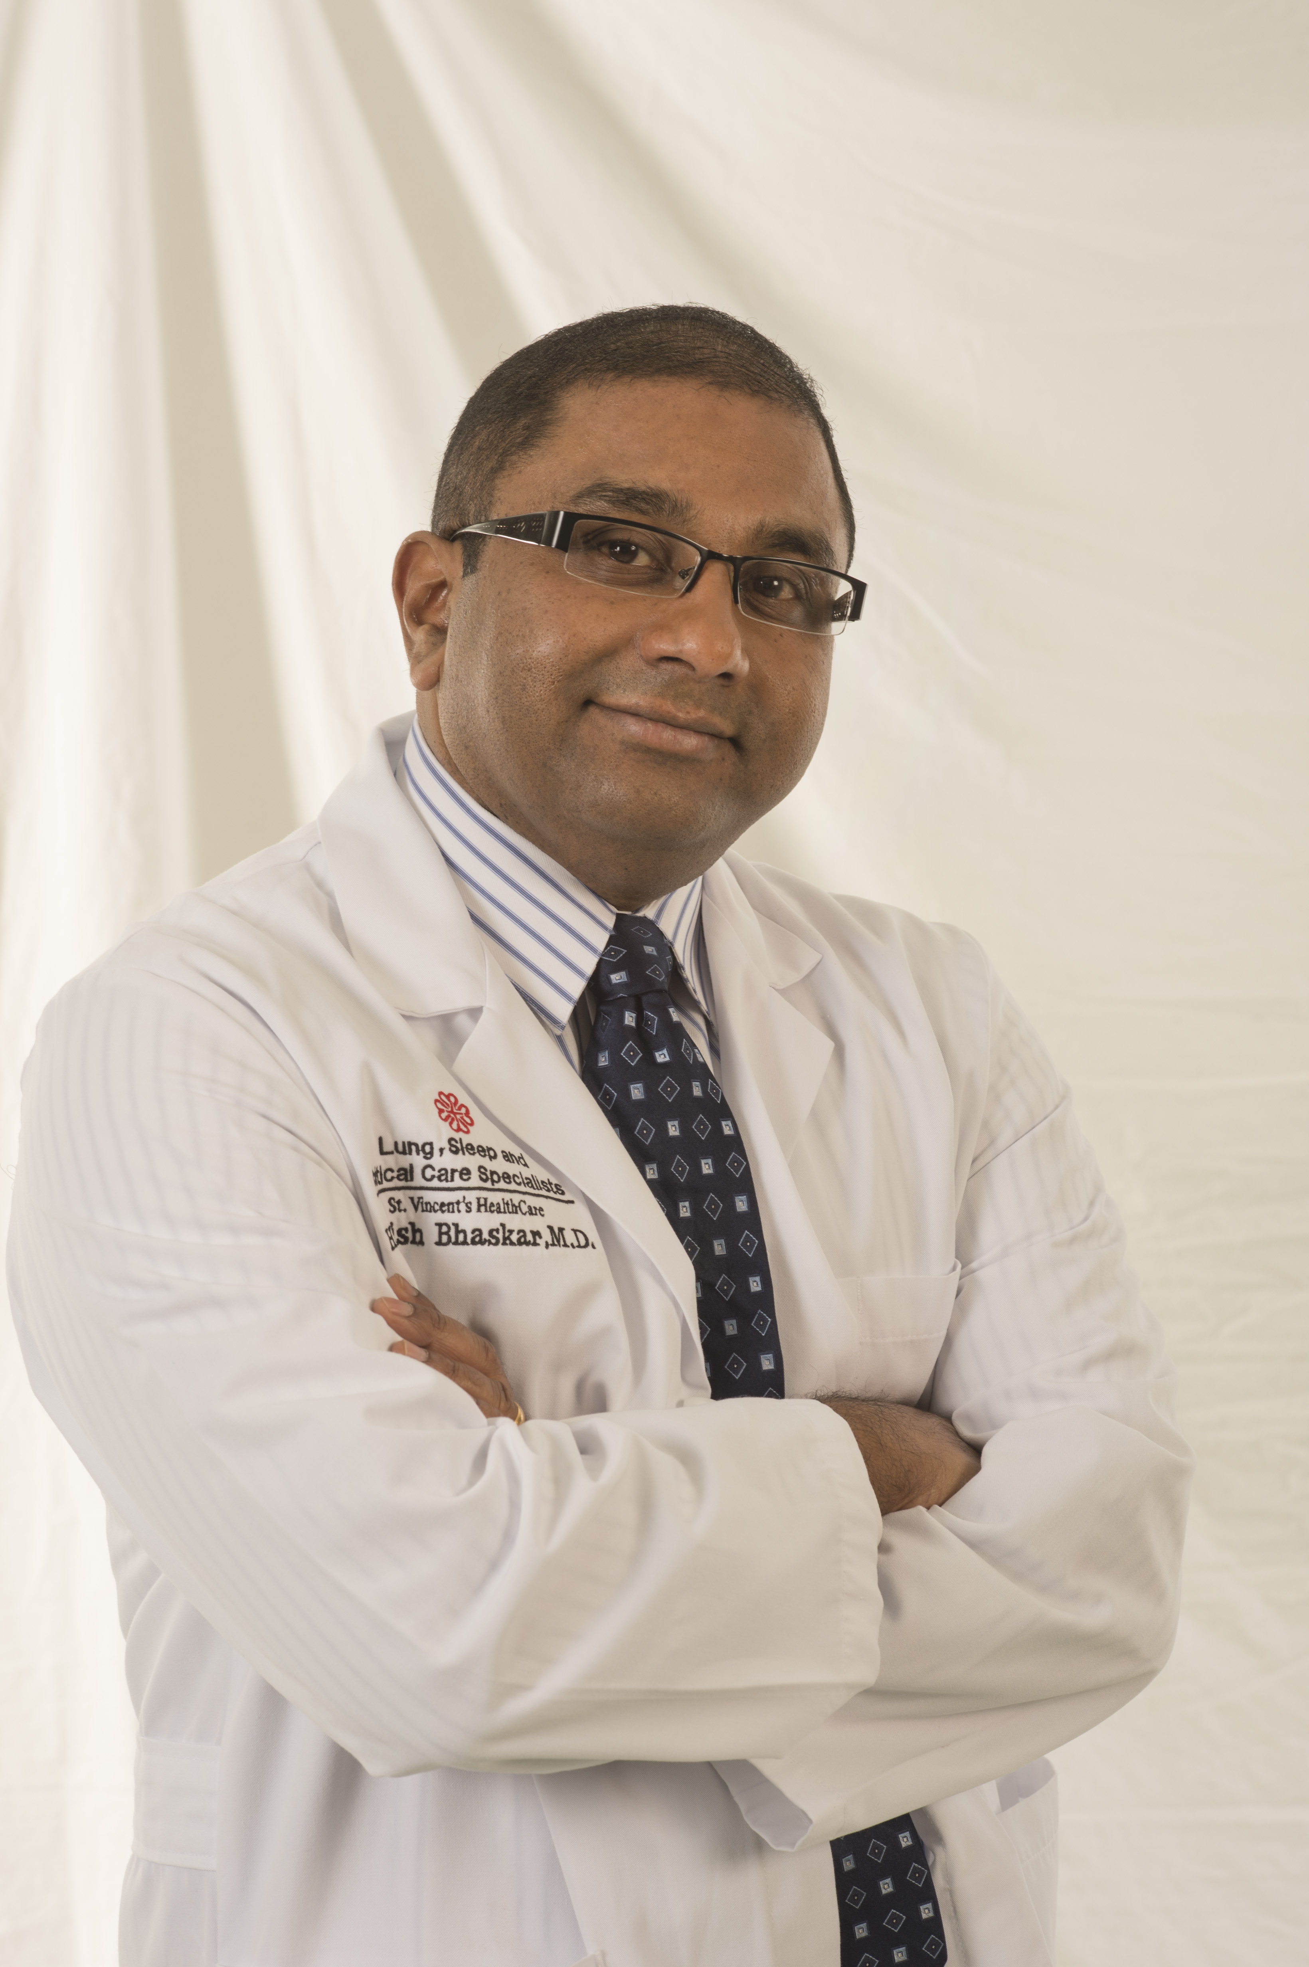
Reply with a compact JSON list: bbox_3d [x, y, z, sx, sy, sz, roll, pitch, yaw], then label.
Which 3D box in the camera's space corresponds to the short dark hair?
[{"bbox_3d":[-0.005,-0.196,1.890,0.168,0.160,0.195,13,-8,-24],"label":"short dark hair"}]

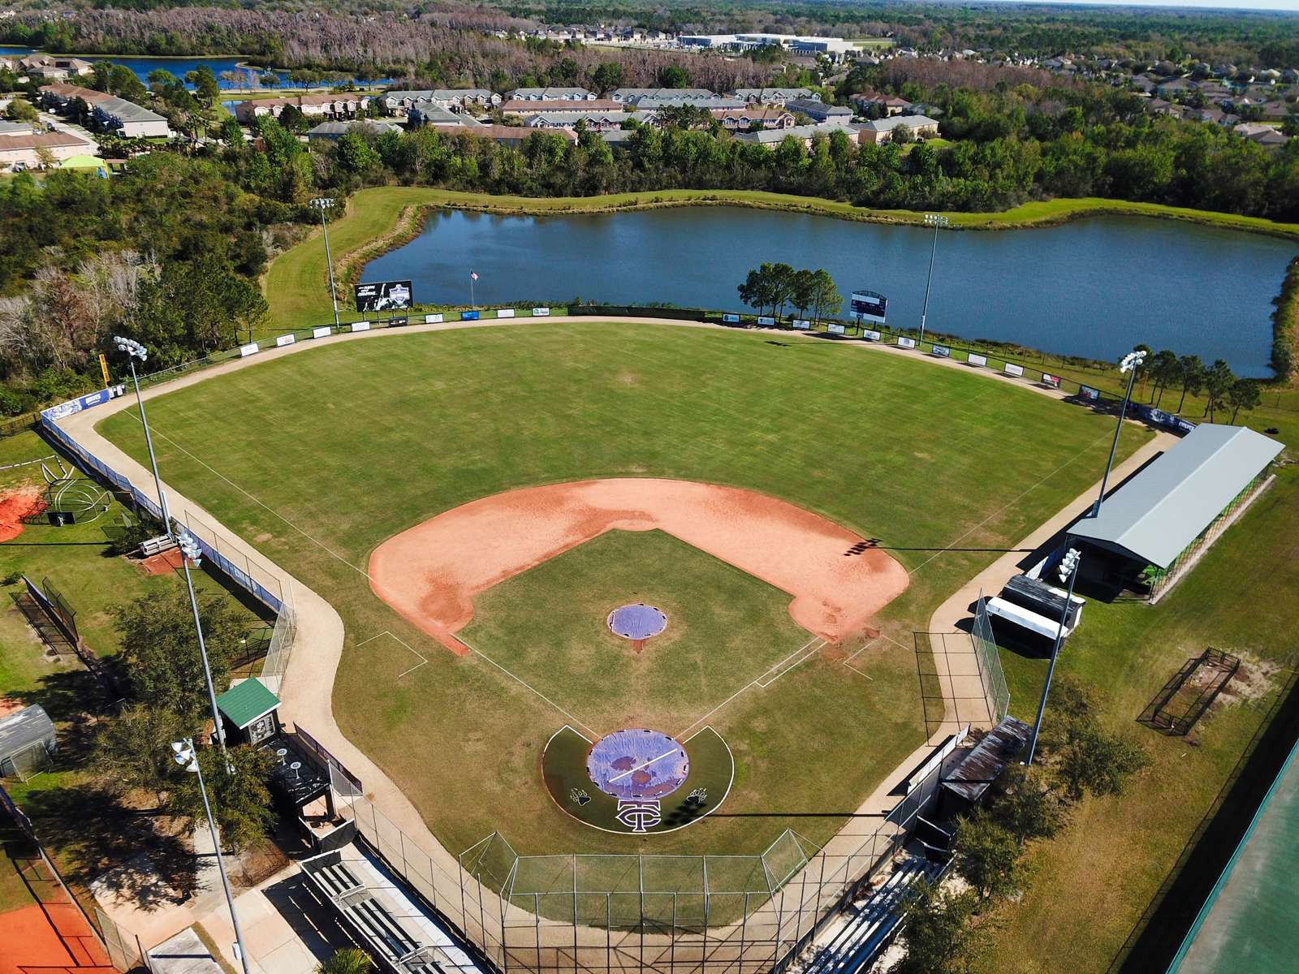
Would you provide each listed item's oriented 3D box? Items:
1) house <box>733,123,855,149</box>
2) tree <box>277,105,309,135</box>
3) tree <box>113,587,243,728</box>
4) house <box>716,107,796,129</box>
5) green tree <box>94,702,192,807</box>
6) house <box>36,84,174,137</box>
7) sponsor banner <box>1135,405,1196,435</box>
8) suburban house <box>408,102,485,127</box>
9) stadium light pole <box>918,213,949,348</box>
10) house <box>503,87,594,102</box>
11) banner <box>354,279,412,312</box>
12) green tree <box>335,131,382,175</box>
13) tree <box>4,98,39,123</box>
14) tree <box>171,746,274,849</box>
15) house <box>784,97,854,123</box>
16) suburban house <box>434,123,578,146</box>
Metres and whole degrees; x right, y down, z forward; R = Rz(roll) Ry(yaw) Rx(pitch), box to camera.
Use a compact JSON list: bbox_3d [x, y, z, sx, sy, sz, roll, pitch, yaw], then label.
[{"bbox_3d":[54.715,-126.427,355.792,51.000,8.300,12.500,-18,32,-32],"label":"house"},{"bbox_3d":[-139.015,-143.578,379.990,11.000,10.800,10.500,1,27,0],"label":"tree"},{"bbox_3d":[-36.719,12.105,75.860,9.200,8.800,9.200,0,27,-1],"label":"tree"},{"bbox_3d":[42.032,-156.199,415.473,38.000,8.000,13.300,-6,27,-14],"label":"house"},{"bbox_3d":[-33.030,18.515,65.185,6.800,7.100,6.800,0,27,-1],"label":"green tree"},{"bbox_3d":[-223.261,-153.994,395.812,14.300,8.100,128.000,-19,33,-35],"label":"house"},{"bbox_3d":[67.460,-8.584,127.481,0.200,1.800,9.200,-13,30,-26],"label":"sponsor banner"},{"bbox_3d":[-83.899,-149.768,397.657,20.000,8.300,42.000,-9,28,-19],"label":"suburban house"},{"bbox_3d":[45.030,-33.030,157.760,3.900,21.400,1.200,11,28,18],"label":"stadium light pole"},{"bbox_3d":[-47.600,-183.530,460.490,43.000,9.000,15.000,-6,28,-16],"label":"house"},{"bbox_3d":[-44.242,-31.829,163.055,9.100,4.750,0.350,-10,29,-21],"label":"banner"},{"bbox_3d":[-84.850,-98.990,287.550,12.500,12.300,12.500,-6,28,-16],"label":"green tree"},{"bbox_3d":[-236.530,-142.360,367.840,11.500,8.400,11.500,-13,30,-27],"label":"tree"},{"bbox_3d":[-25.756,20.186,59.608,6.800,8.000,6.800,1,27,0],"label":"tree"},{"bbox_3d":[77.988,-174.951,454.001,12.500,8.000,50.000,-6,27,-14],"label":"house"},{"bbox_3d":[-49.892,-121.234,341.748,50.000,8.300,13.500,3,27,3],"label":"suburban house"}]

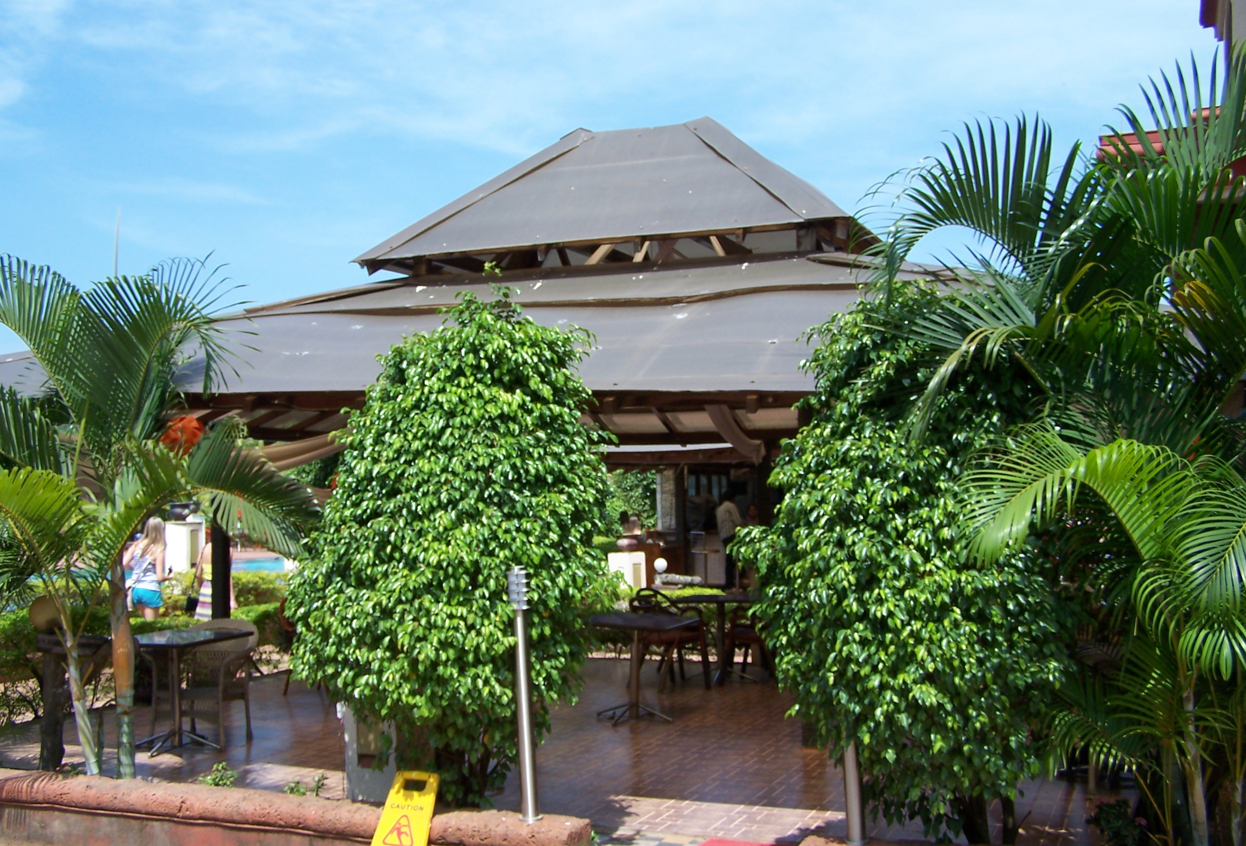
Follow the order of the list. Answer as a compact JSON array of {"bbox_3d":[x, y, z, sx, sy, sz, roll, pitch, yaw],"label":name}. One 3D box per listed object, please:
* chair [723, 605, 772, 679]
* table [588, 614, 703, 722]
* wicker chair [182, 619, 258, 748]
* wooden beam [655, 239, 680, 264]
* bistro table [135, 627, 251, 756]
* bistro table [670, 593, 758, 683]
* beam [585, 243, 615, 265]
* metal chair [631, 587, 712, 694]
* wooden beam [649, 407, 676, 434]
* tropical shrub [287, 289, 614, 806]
[{"bbox_3d":[1.166,1.861,12.088,0.540,0.800,0.540,0,-2,-6],"label":"chair"},{"bbox_3d":[0.112,1.823,10.173,0.750,0.740,0.750,-1,-2,24],"label":"table"},{"bbox_3d":[-2.805,1.755,9.211,0.550,0.820,0.560,-1,-2,21],"label":"wicker chair"},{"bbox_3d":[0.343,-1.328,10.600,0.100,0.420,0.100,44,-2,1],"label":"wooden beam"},{"bbox_3d":[-2.974,1.793,9.126,0.760,0.740,0.760,-1,-2,24],"label":"bistro table"},{"bbox_3d":[0.894,1.891,11.937,0.750,0.730,0.750,-1,-2,24],"label":"bistro table"},{"bbox_3d":[-0.169,-1.247,10.100,0.400,0.080,0.080,-36,-6,5],"label":"beam"},{"bbox_3d":[0.376,1.824,11.560,0.550,0.840,0.550,1,-3,-31],"label":"metal chair"},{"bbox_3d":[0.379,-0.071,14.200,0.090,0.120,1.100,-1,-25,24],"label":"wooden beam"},{"bbox_3d":[-0.828,0.714,6.678,1.550,2.600,1.450,0,-2,0],"label":"tropical shrub"}]

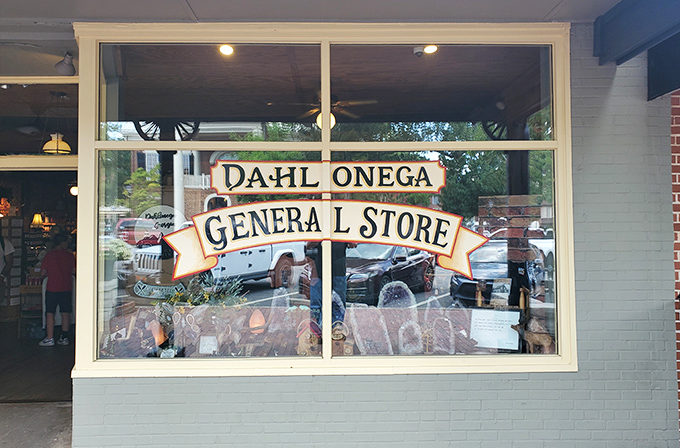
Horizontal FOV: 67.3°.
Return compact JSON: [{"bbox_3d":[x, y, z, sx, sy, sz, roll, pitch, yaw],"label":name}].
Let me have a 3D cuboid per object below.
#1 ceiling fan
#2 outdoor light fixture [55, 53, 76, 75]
[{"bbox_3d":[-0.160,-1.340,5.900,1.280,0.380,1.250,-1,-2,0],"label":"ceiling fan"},{"bbox_3d":[-2.000,-1.165,3.730,0.160,0.190,0.170,1,-3,-38],"label":"outdoor light fixture"}]

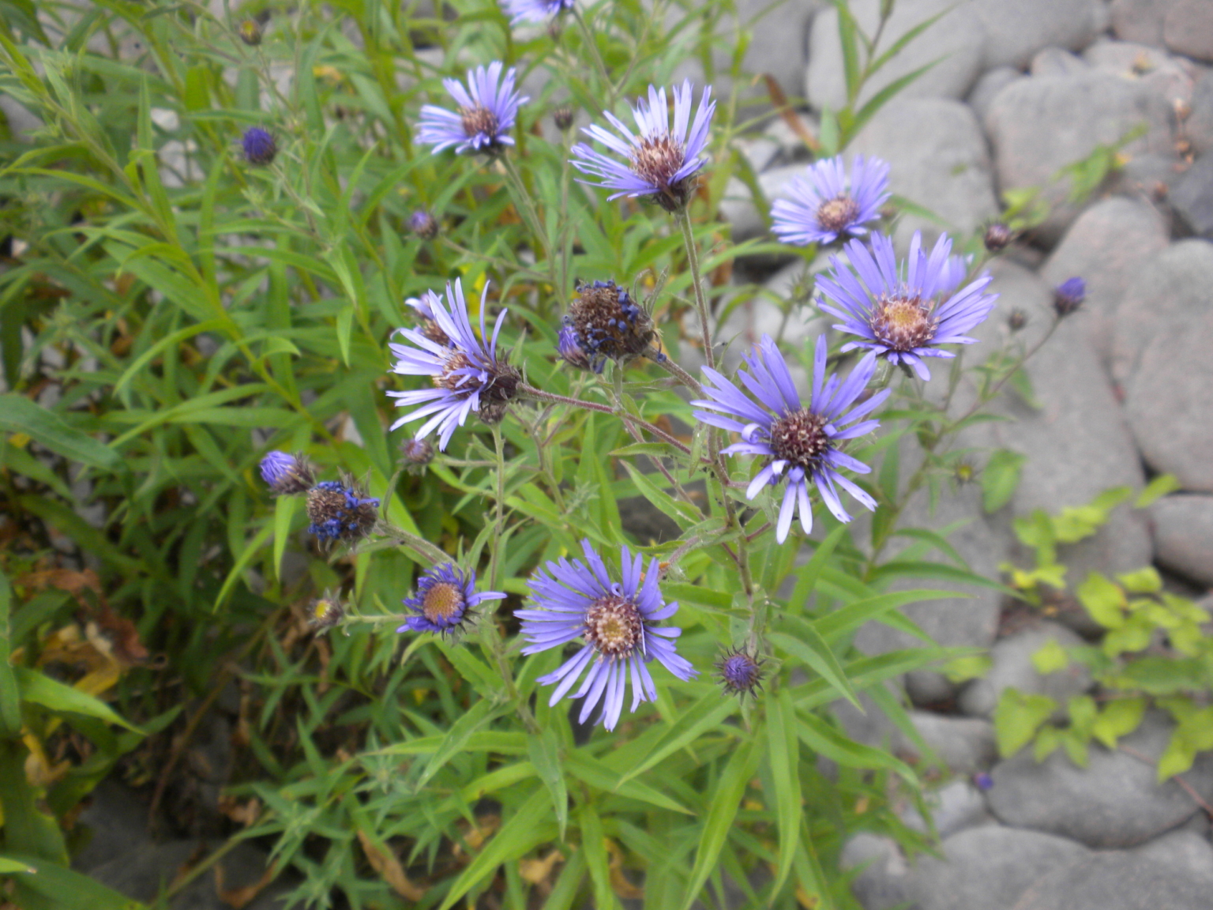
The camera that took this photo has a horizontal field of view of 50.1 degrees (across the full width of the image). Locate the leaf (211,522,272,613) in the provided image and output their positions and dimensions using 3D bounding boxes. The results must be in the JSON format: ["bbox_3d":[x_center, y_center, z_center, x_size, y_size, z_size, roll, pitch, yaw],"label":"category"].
[{"bbox_3d":[-0.126,0.039,0.450,0.006,0.007,0.040,25,70,25],"label":"leaf"}]

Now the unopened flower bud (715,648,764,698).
[{"bbox_3d":[0.033,0.054,0.325,0.012,0.011,0.012,8,74,8],"label":"unopened flower bud"}]

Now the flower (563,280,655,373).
[{"bbox_3d":[0.001,-0.035,0.345,0.021,0.021,0.021,-43,43,17],"label":"flower"}]

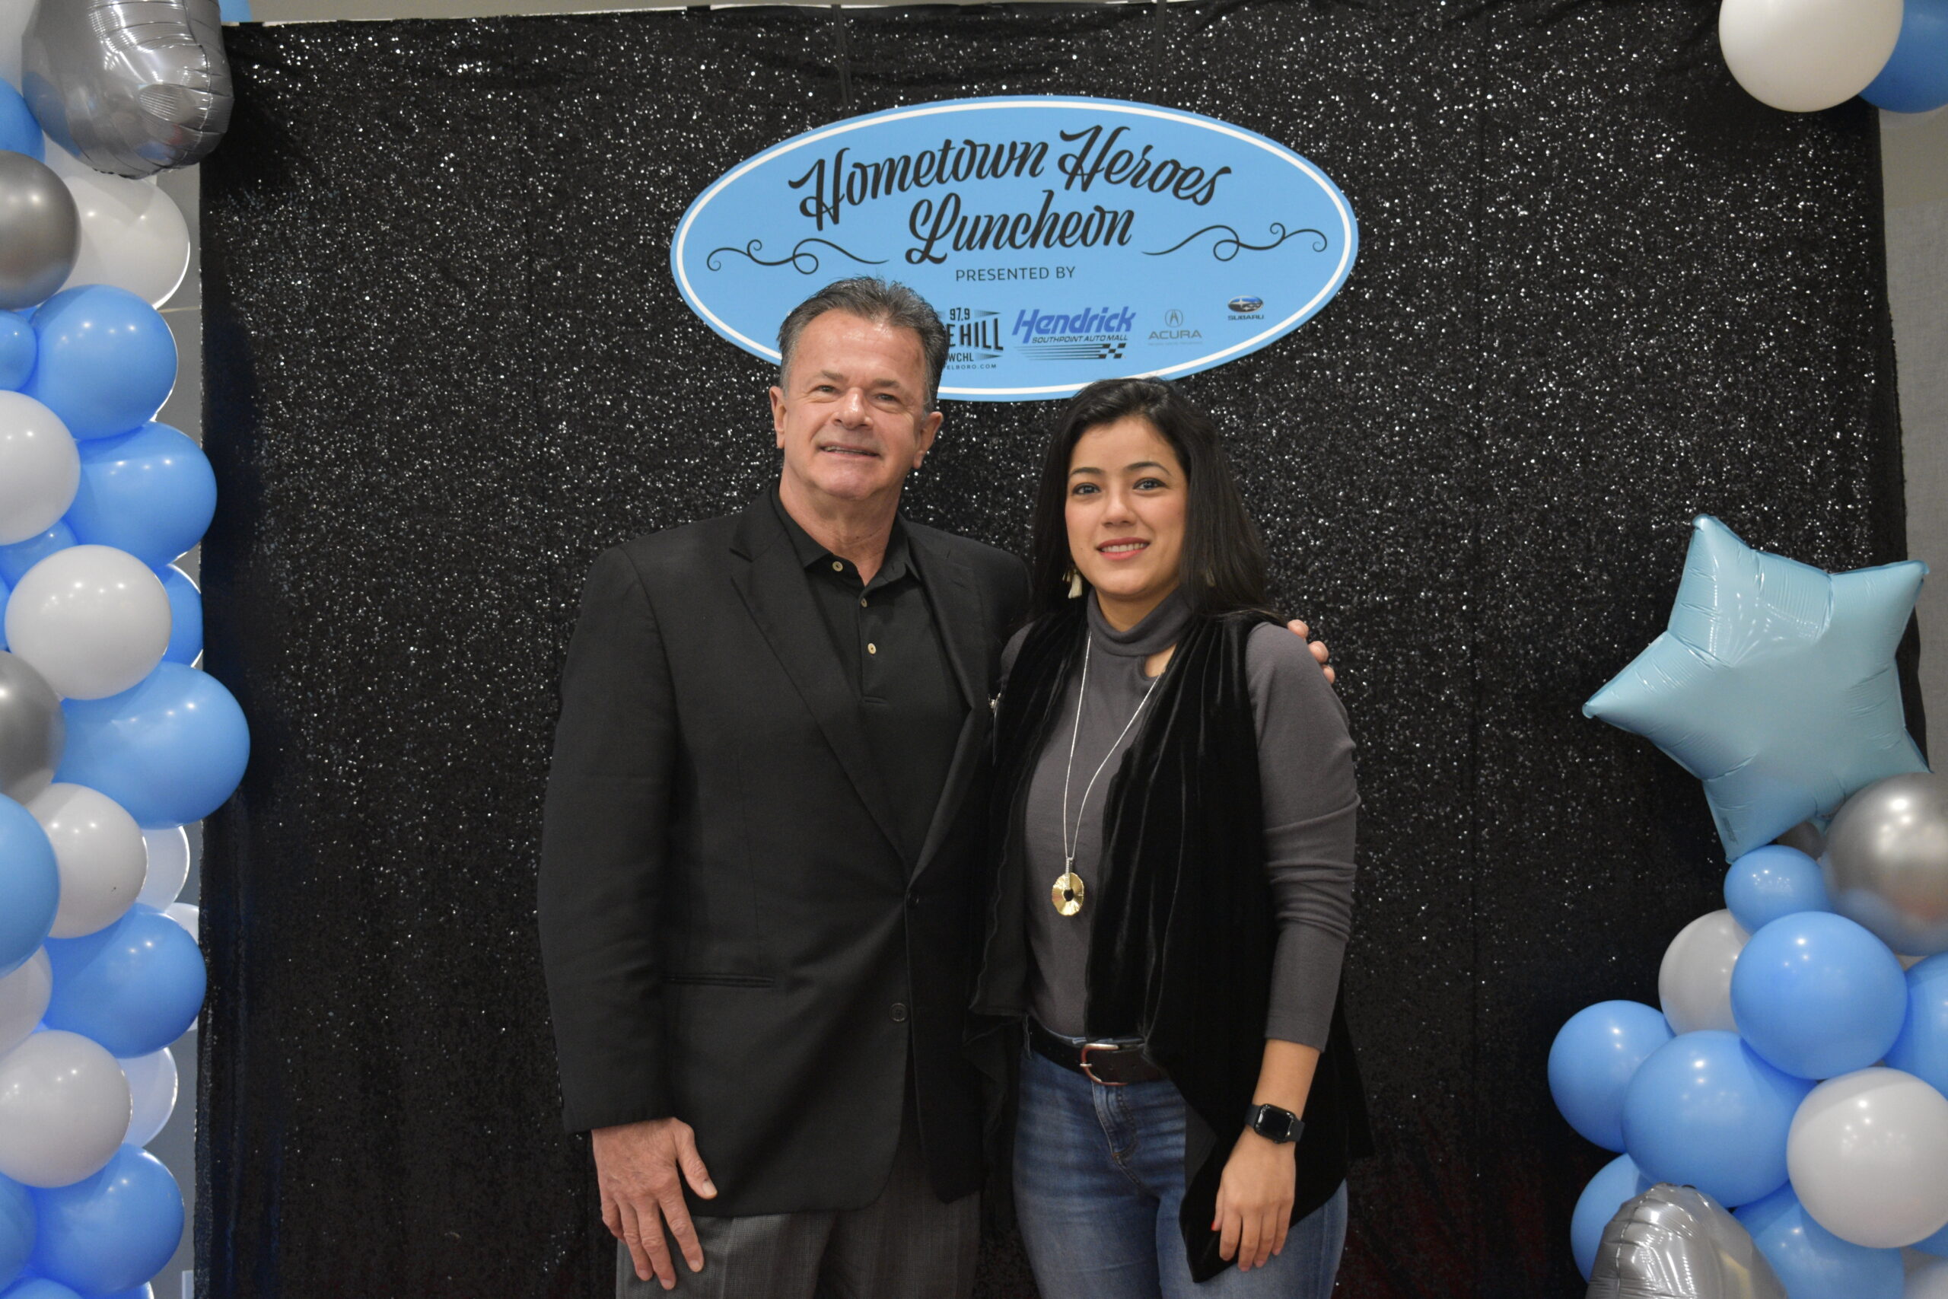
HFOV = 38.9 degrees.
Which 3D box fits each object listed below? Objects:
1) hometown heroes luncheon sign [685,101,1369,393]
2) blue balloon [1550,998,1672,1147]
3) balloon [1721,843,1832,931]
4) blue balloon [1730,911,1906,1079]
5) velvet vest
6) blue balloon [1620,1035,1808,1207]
[{"bbox_3d":[0.051,-0.504,3.480,0.865,0.385,0.010,-1,0,2],"label":"hometown heroes luncheon sign"},{"bbox_3d":[0.779,0.511,3.320,0.182,0.184,0.185,-1,0,14],"label":"blue balloon"},{"bbox_3d":[0.944,0.286,3.250,0.121,0.115,0.121,-1,0,14],"label":"balloon"},{"bbox_3d":[0.980,0.401,3.200,0.206,0.200,0.207,-1,0,14],"label":"blue balloon"},{"bbox_3d":[0.202,0.299,2.830,0.410,0.700,0.300,-1,0,27],"label":"velvet vest"},{"bbox_3d":[0.861,0.544,3.200,0.216,0.207,0.212,-1,0,14],"label":"blue balloon"}]

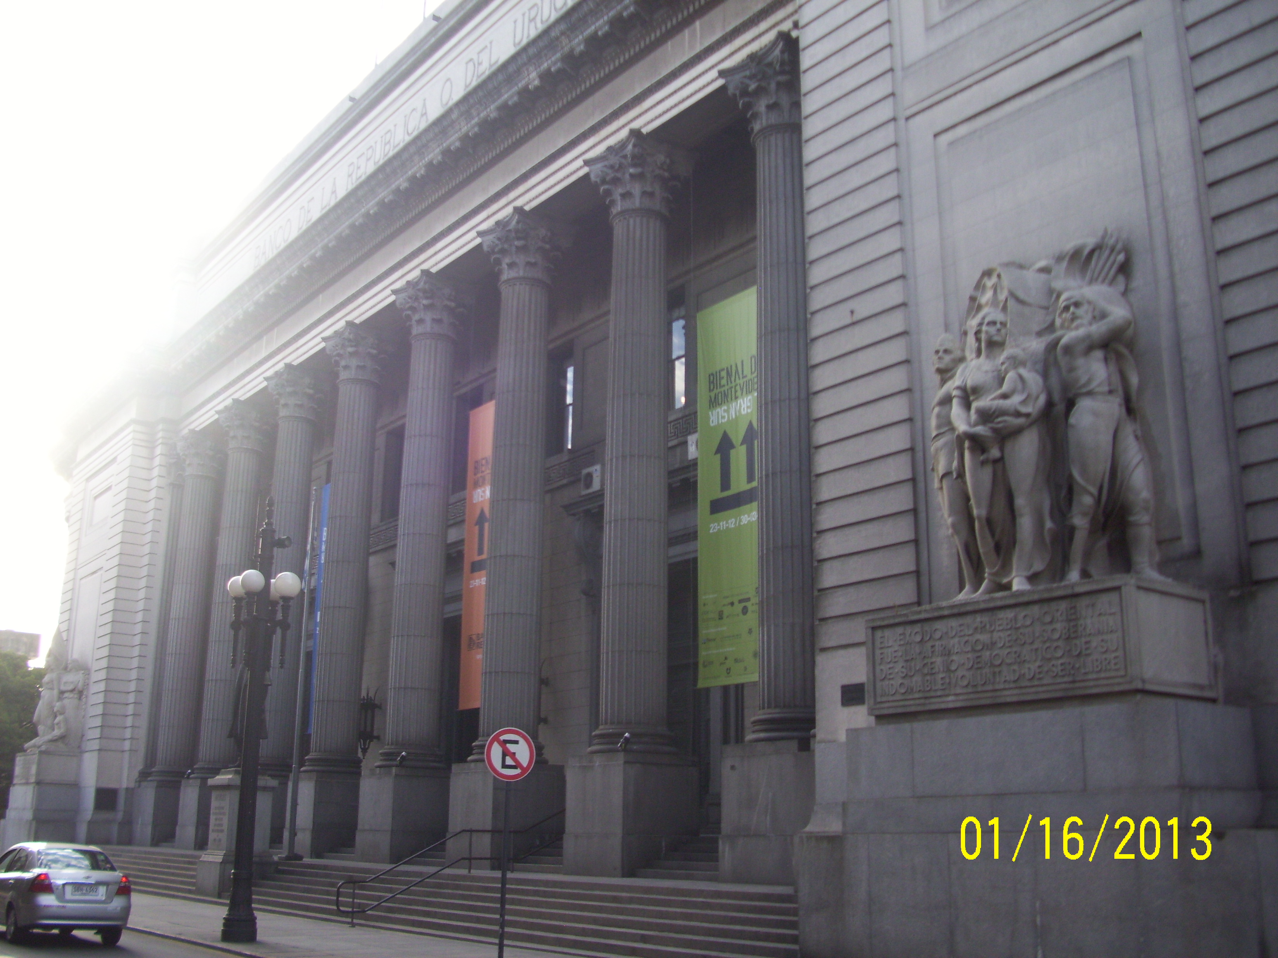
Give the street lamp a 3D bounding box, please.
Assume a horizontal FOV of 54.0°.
[{"bbox_3d":[-6.368,3.817,20.731,1.150,7.253,1.150,11,-19,-37],"label":"street lamp"}]

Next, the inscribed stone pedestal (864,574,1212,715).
[{"bbox_3d":[4.175,1.884,13.370,1.451,1.049,3.331,11,-19,-37],"label":"inscribed stone pedestal"}]

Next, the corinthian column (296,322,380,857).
[{"bbox_3d":[-7.815,2.729,33.123,1.826,13.987,1.826,11,-19,-37],"label":"corinthian column"}]

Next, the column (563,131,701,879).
[{"bbox_3d":[-0.125,0.178,23.685,1.826,13.987,1.826,11,-19,-37],"label":"column"}]

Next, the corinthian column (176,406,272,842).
[{"bbox_3d":[-12.910,4.420,39.430,1.826,13.987,1.826,11,-19,-37],"label":"corinthian column"}]

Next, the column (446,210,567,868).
[{"bbox_3d":[-2.694,1.030,26.829,1.826,13.987,1.826,11,-19,-37],"label":"column"}]

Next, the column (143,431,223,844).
[{"bbox_3d":[-15.450,5.263,42.589,1.826,13.987,1.826,11,-19,-37],"label":"column"}]

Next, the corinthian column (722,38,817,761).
[{"bbox_3d":[2.469,-1.653,20.828,1.826,11.949,1.826,0,-15,0],"label":"corinthian column"}]

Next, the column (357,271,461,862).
[{"bbox_3d":[-5.258,1.881,29.975,1.826,13.987,1.826,11,-19,-37],"label":"column"}]

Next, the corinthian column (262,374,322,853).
[{"bbox_3d":[-10.365,3.575,36.275,1.826,13.987,1.826,11,-19,-37],"label":"corinthian column"}]

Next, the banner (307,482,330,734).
[{"bbox_3d":[-8.578,3.452,34.872,0.050,7.087,1.951,11,-19,-37],"label":"banner"}]

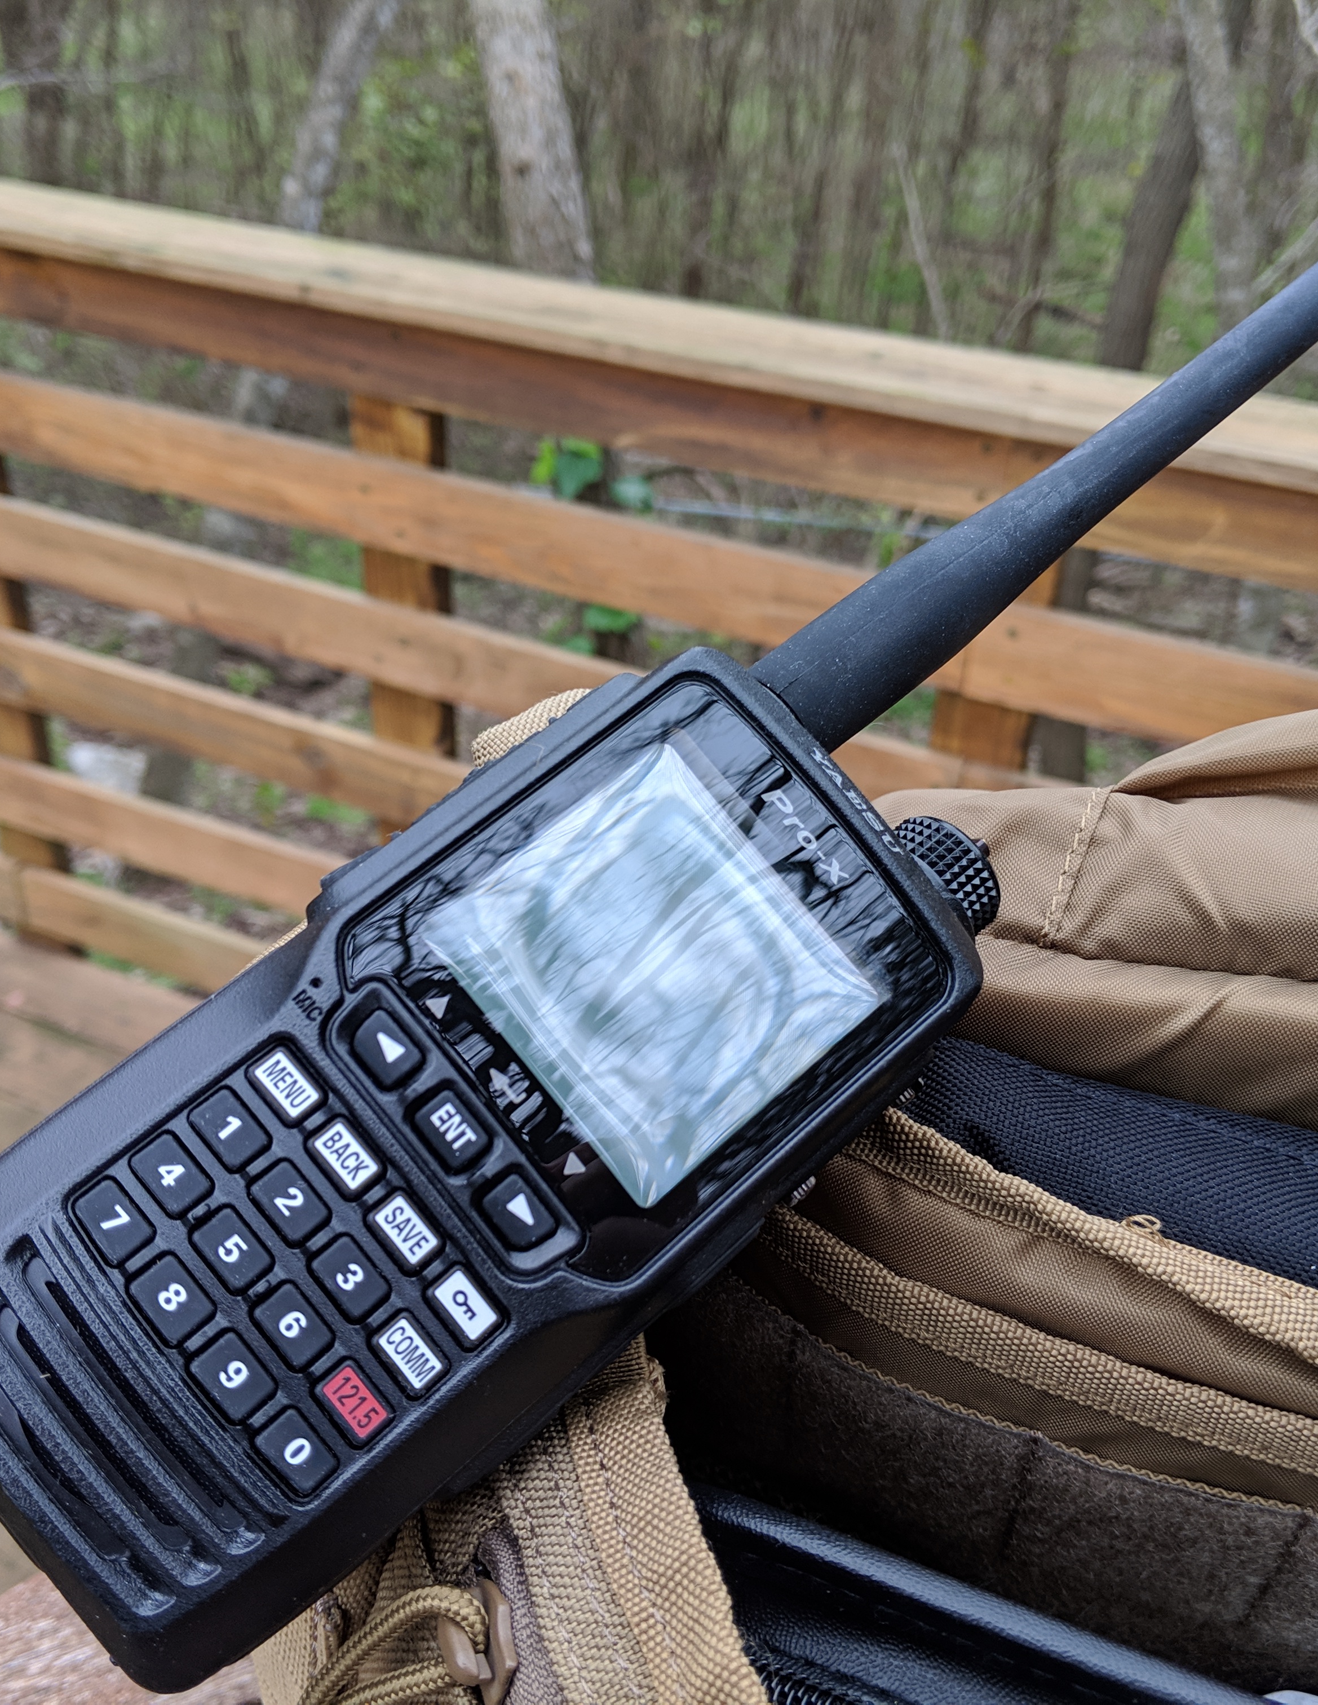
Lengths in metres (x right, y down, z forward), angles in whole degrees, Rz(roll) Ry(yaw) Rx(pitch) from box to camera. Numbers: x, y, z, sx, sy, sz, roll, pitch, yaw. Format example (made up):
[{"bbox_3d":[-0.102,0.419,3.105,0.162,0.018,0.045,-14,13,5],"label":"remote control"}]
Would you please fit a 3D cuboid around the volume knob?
[{"bbox_3d":[0.037,0.004,0.242,0.009,0.018,0.018,-39,87,-20],"label":"volume knob"}]

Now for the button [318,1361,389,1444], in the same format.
[{"bbox_3d":[-0.033,0.060,0.193,0.005,0.002,0.007,-39,87,-20],"label":"button"}]

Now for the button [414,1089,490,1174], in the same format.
[{"bbox_3d":[-0.024,0.032,0.204,0.006,0.002,0.007,-39,87,-20],"label":"button"}]

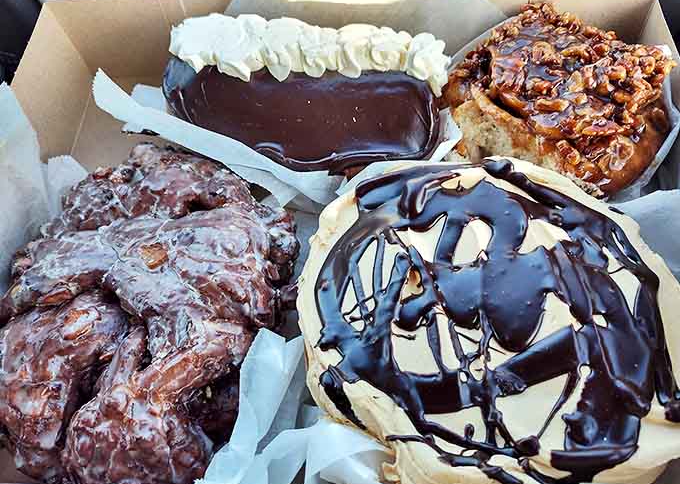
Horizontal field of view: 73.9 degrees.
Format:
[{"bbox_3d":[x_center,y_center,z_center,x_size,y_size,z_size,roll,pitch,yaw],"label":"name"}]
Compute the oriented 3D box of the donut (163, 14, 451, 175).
[{"bbox_3d":[-0.018,-0.086,0.265,0.150,0.054,0.073,6,66,5],"label":"donut"}]

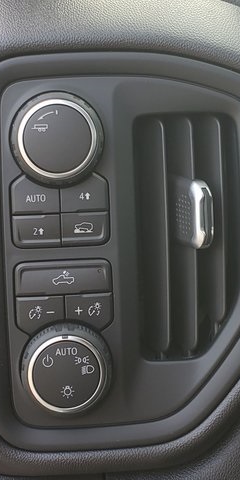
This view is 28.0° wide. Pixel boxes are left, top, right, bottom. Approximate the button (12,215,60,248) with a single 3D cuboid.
[{"bbox_3d":[-0.044,-0.005,0.256,0.025,0.017,0.008,-2,3,-4],"label":"button"}]

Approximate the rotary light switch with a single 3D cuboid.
[{"bbox_3d":[-0.028,0.069,0.255,0.047,0.047,0.018,-2,3,-4],"label":"rotary light switch"}]

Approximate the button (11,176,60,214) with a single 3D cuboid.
[{"bbox_3d":[-0.045,-0.024,0.255,0.025,0.019,0.008,-2,3,-4],"label":"button"}]

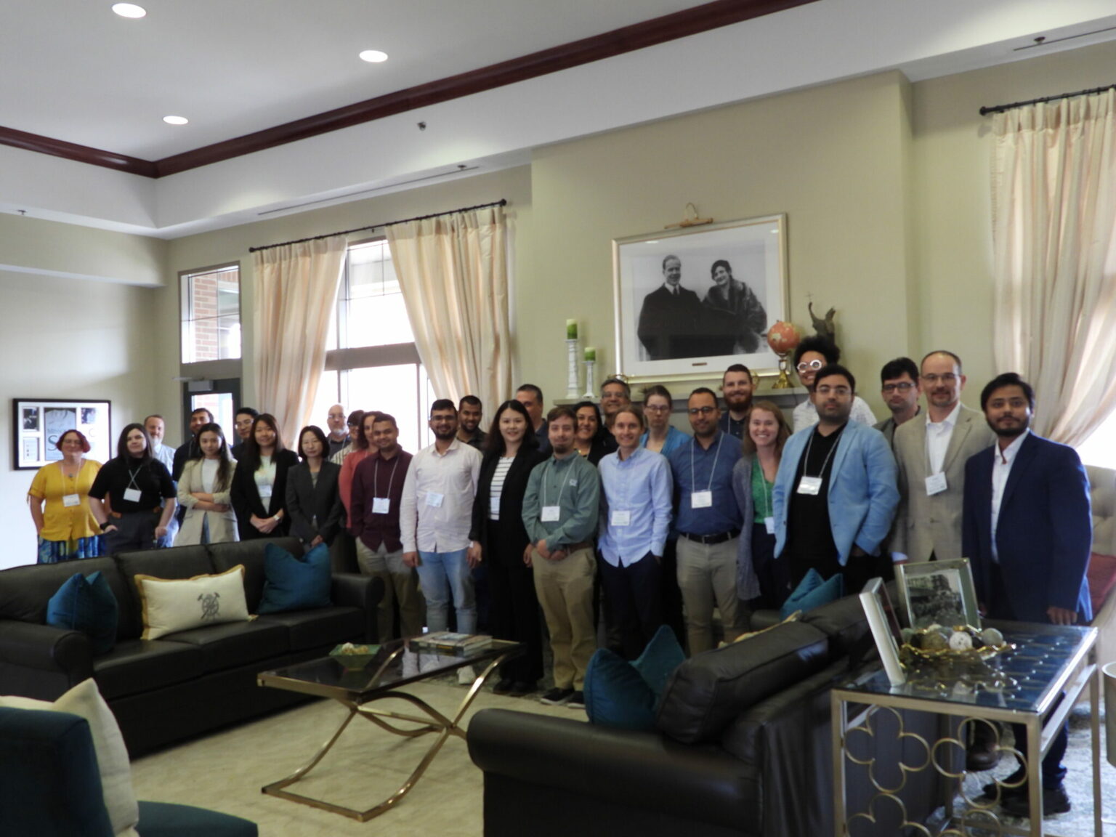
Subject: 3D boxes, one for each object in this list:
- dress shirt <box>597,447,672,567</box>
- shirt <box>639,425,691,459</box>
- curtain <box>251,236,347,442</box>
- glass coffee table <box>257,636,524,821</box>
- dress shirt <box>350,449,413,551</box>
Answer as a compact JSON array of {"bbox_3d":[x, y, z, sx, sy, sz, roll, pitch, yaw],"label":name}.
[{"bbox_3d":[0.429,0.503,5.500,0.450,0.690,0.260,-2,0,21],"label":"dress shirt"},{"bbox_3d":[0.620,0.348,5.800,0.460,0.620,0.270,-2,0,13],"label":"shirt"},{"bbox_3d":[-2.360,0.017,8.941,1.187,3.307,0.160,-2,-1,34],"label":"curtain"},{"bbox_3d":[-0.735,1.375,4.513,0.639,0.512,1.057,-2,0,37],"label":"glass coffee table"},{"bbox_3d":[-1.088,0.510,6.050,0.450,0.650,0.280,-2,0,-7],"label":"dress shirt"}]

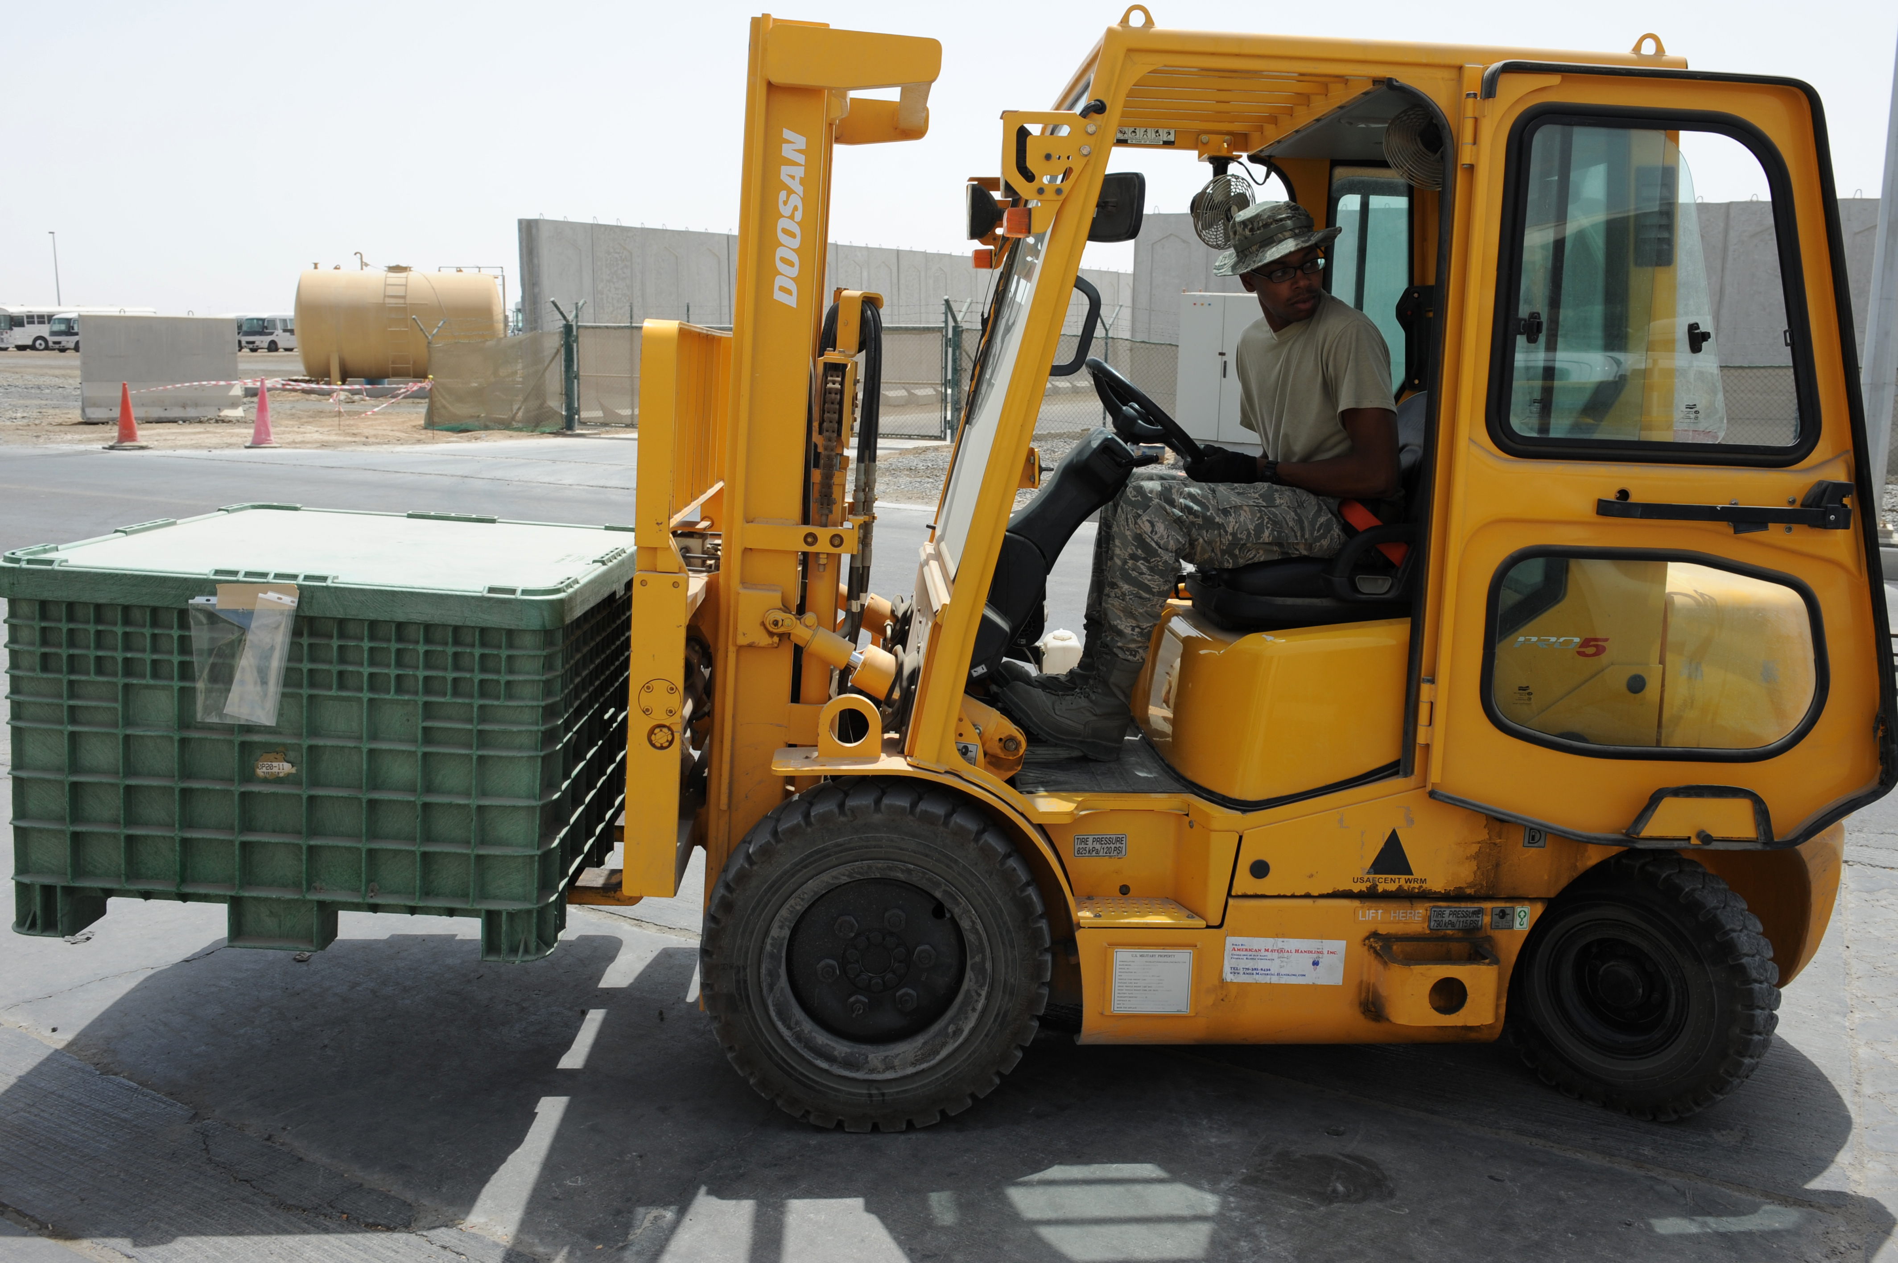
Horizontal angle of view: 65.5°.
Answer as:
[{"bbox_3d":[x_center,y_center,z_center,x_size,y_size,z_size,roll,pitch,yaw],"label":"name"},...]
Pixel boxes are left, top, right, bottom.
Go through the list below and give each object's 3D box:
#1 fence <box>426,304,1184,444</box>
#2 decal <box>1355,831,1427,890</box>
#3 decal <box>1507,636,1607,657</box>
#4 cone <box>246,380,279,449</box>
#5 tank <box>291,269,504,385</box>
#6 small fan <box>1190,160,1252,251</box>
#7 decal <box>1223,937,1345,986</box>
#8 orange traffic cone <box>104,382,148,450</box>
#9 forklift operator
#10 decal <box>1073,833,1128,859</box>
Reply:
[{"bbox_3d":[-2.877,-4.973,28.200,14.700,2.400,1.200,3,11,7],"label":"fence"},{"bbox_3d":[0.892,0.461,2.978,0.141,0.122,0.004,1,10,-2],"label":"decal"},{"bbox_3d":[1.247,0.033,3.005,0.200,0.041,0.004,1,11,-3],"label":"decal"},{"bbox_3d":[-9.587,-3.032,20.600,0.460,0.930,0.460,-4,12,-24],"label":"cone"},{"bbox_3d":[-13.425,-7.469,36.000,4.727,2.772,2.574,-2,11,-20],"label":"tank"},{"bbox_3d":[0.679,-1.074,3.713,0.198,0.230,0.115,-6,13,-34],"label":"small fan"},{"bbox_3d":[0.697,0.684,3.057,0.250,0.098,0.005,2,10,-4],"label":"decal"},{"bbox_3d":[-11.481,-3.011,20.600,0.490,0.920,0.490,-5,12,-29],"label":"orange traffic cone"},{"bbox_3d":[0.581,-0.329,3.381,0.900,1.290,0.580,-2,11,-15],"label":"forklift operator"},{"bbox_3d":[0.318,0.450,3.090,0.112,0.052,0.004,1,10,-2],"label":"decal"}]

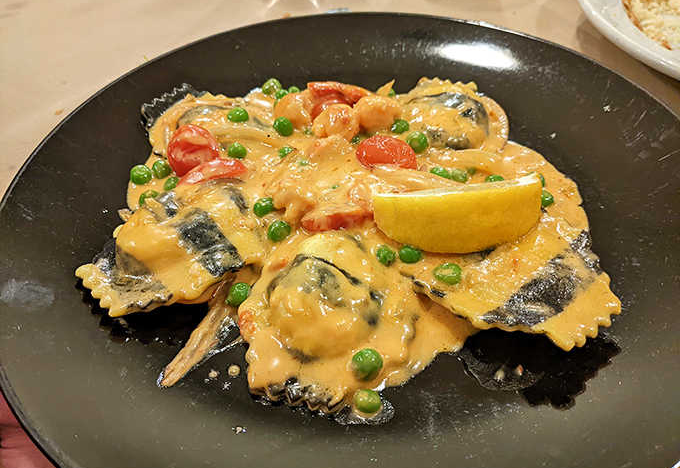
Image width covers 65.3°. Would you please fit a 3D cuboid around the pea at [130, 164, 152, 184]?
[{"bbox_3d":[-0.088,-0.026,0.234,0.009,0.009,0.009,-3,47,0],"label":"pea"}]

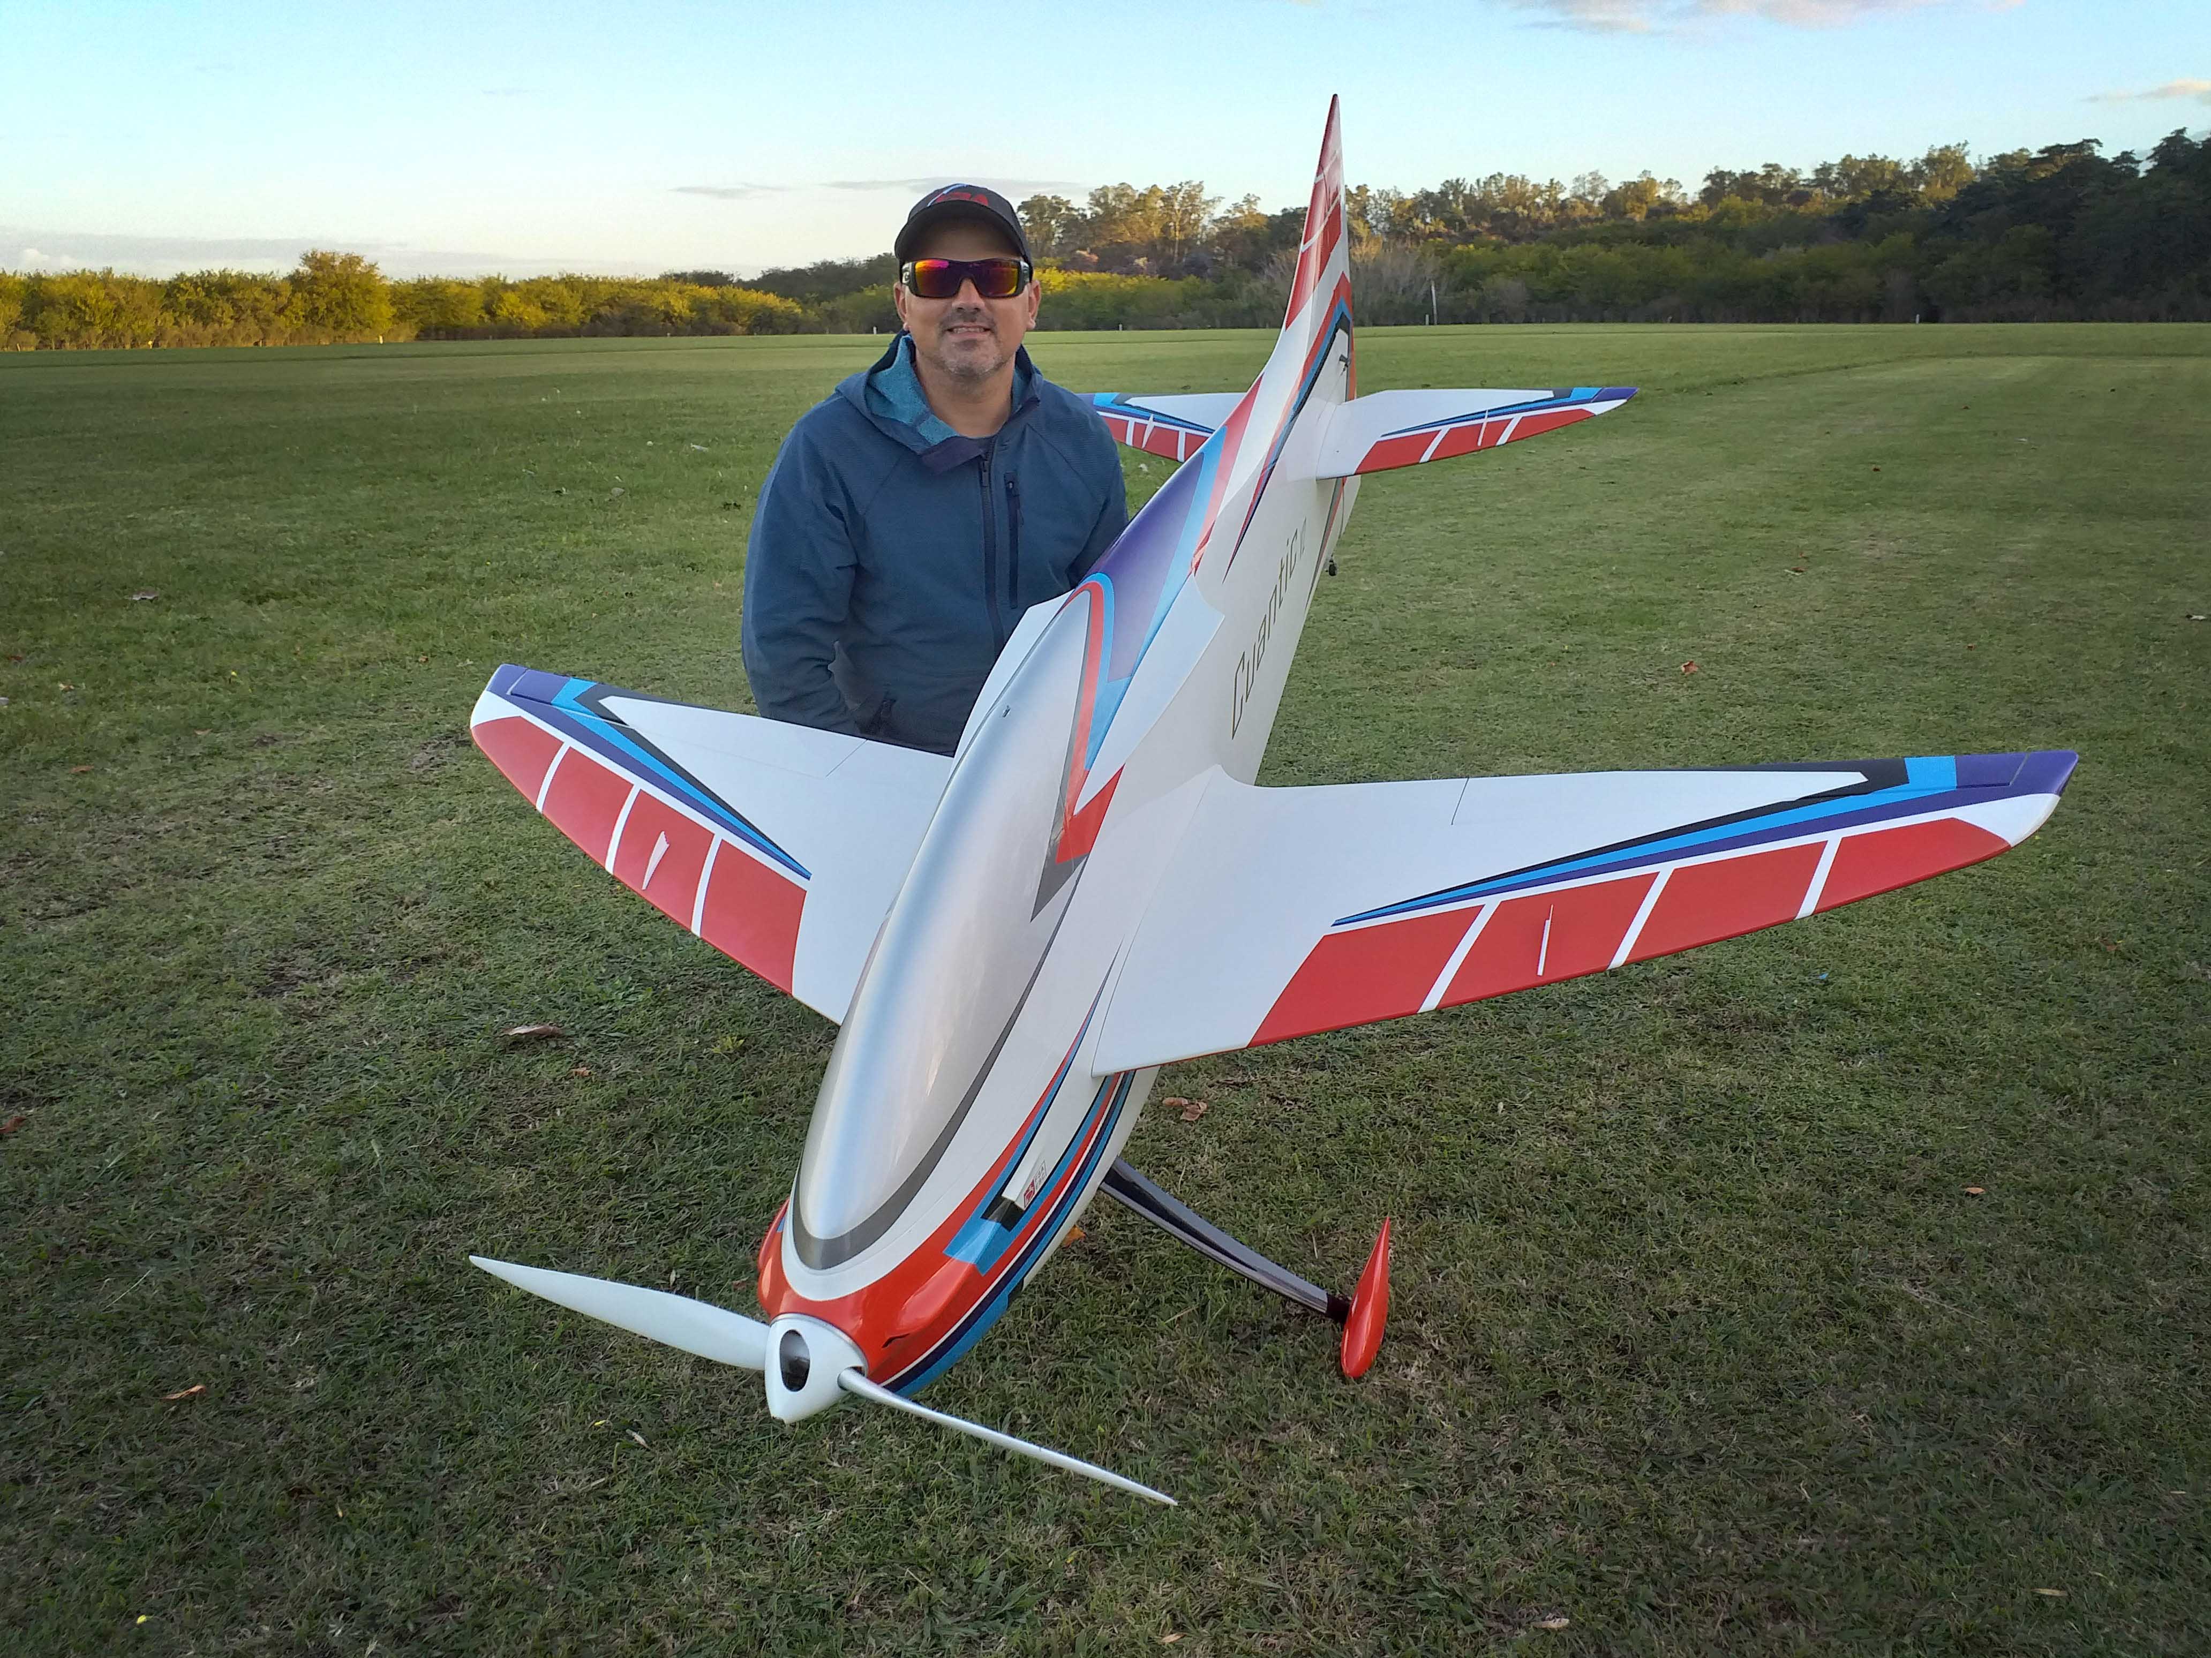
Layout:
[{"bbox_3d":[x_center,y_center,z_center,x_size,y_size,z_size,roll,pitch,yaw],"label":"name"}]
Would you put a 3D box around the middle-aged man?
[{"bbox_3d":[-0.207,-0.284,2.223,0.580,1.090,0.660,-6,18,-17],"label":"middle-aged man"}]

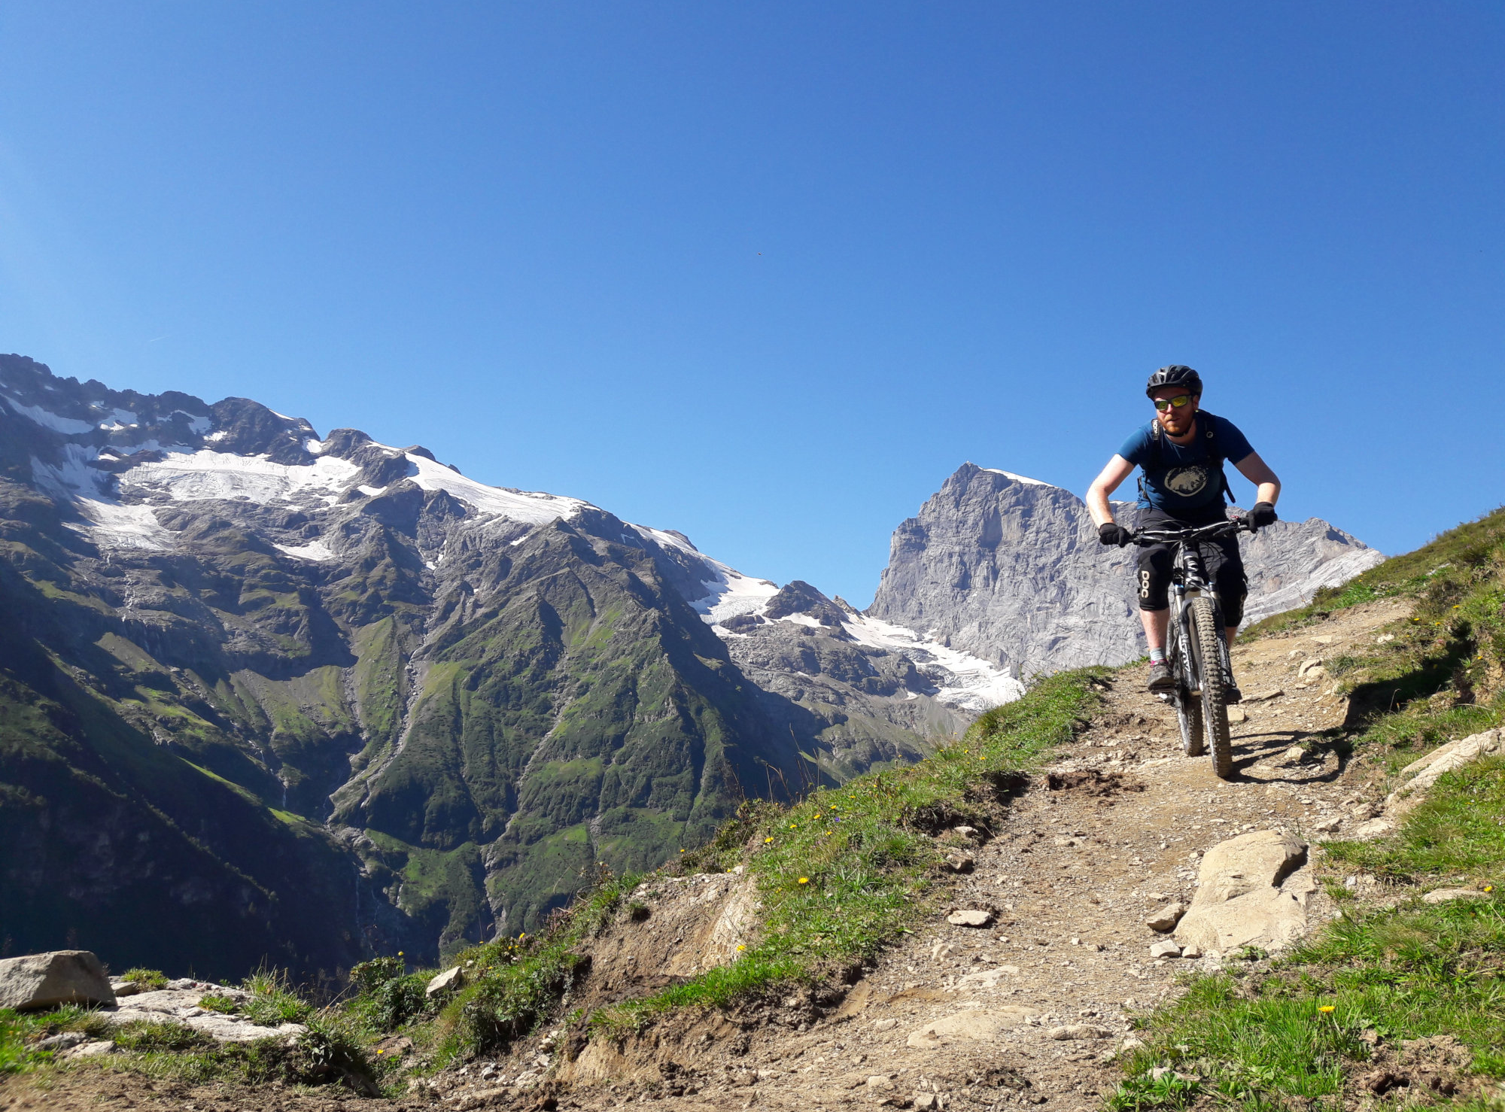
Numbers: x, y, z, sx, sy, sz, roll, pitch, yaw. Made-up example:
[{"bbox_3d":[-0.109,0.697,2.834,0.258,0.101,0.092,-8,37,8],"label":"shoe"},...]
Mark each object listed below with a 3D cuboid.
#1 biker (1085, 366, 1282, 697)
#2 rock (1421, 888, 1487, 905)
[{"bbox_3d":[1.903,-0.064,5.408,0.799,1.411,0.905,-2,-9,14],"label":"biker"},{"bbox_3d":[1.787,0.867,3.100,0.155,0.035,0.100,-3,-9,18],"label":"rock"}]

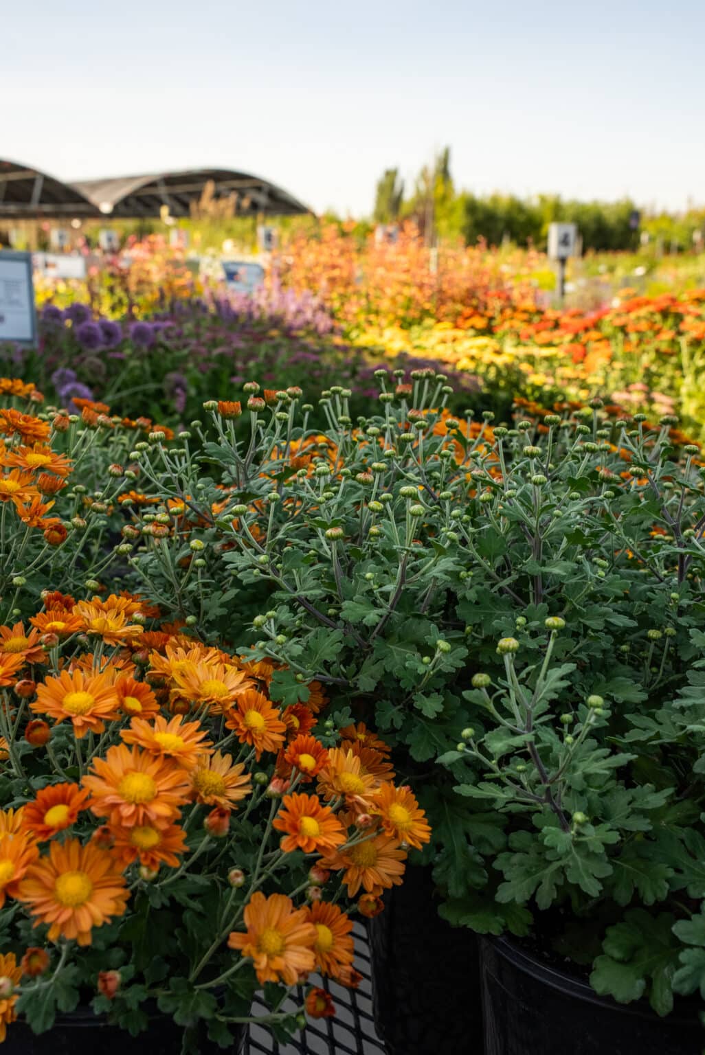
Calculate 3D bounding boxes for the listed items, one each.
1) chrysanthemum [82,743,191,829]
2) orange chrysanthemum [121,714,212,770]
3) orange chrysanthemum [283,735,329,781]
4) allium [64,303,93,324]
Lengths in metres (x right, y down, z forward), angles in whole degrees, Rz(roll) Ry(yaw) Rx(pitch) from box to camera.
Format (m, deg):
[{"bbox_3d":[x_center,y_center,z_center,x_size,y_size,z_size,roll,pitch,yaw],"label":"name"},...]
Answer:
[{"bbox_3d":[-0.108,0.130,0.620,0.054,0.017,0.054,0,43,-10],"label":"chrysanthemum"},{"bbox_3d":[-0.101,0.116,0.670,0.050,0.019,0.050,3,27,-1],"label":"orange chrysanthemum"},{"bbox_3d":[-0.025,0.123,0.660,0.025,0.015,0.025,10,41,0],"label":"orange chrysanthemum"},{"bbox_3d":[-0.533,-0.414,2.400,0.050,0.048,0.050,0,13,0],"label":"allium"}]

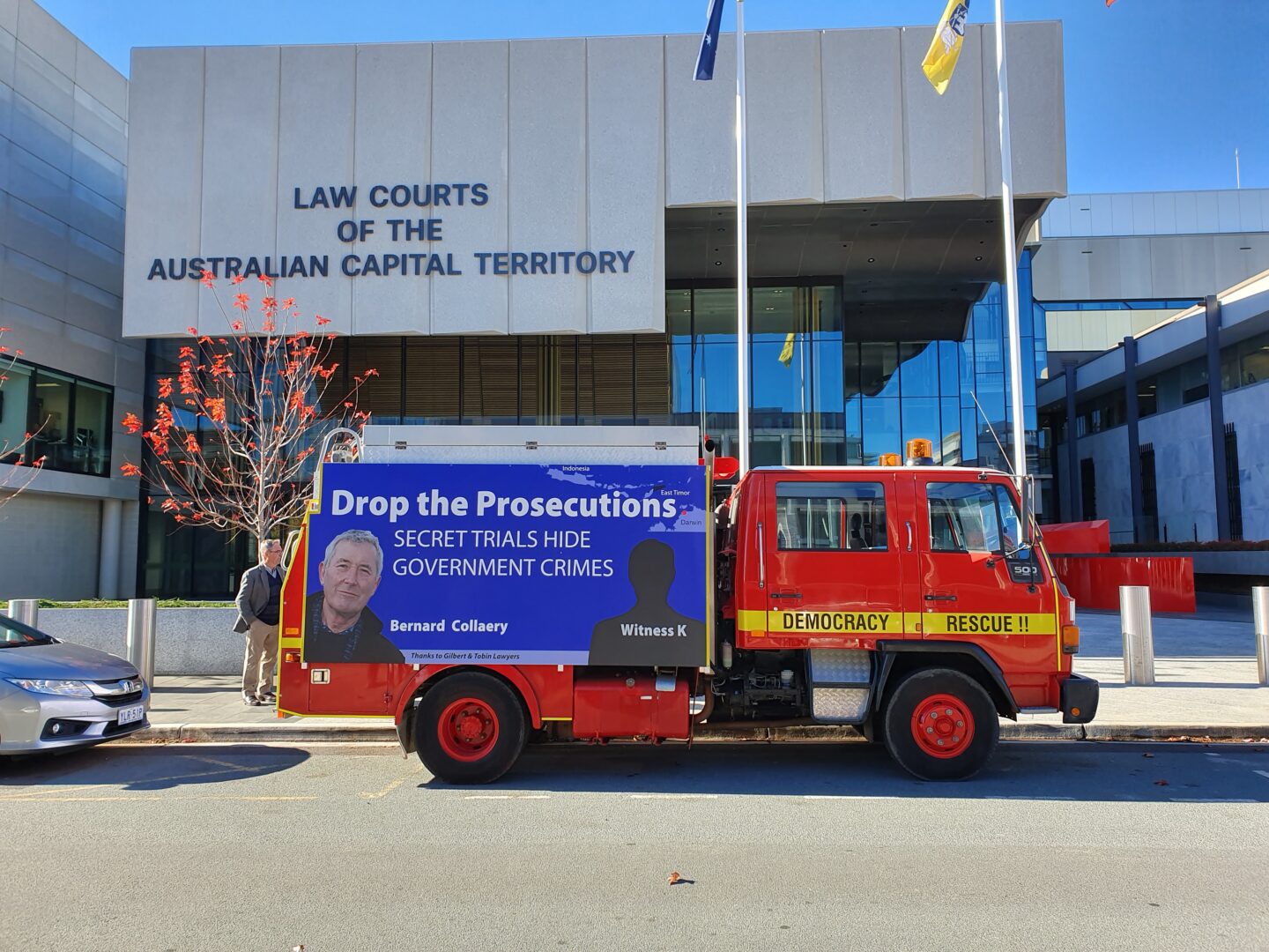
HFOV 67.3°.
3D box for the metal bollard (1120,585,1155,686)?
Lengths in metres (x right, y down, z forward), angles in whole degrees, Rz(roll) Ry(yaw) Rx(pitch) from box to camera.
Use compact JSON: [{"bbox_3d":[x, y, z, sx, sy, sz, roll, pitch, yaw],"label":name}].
[{"bbox_3d":[5.594,1.761,10.595,0.290,1.060,0.290,0,-5,0],"label":"metal bollard"}]

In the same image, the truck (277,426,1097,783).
[{"bbox_3d":[0.393,0.993,7.934,5.890,2.570,2.150,0,-5,2],"label":"truck"}]

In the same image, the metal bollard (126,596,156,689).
[{"bbox_3d":[-5.940,2.015,11.494,0.290,1.030,0.290,0,-5,0],"label":"metal bollard"}]

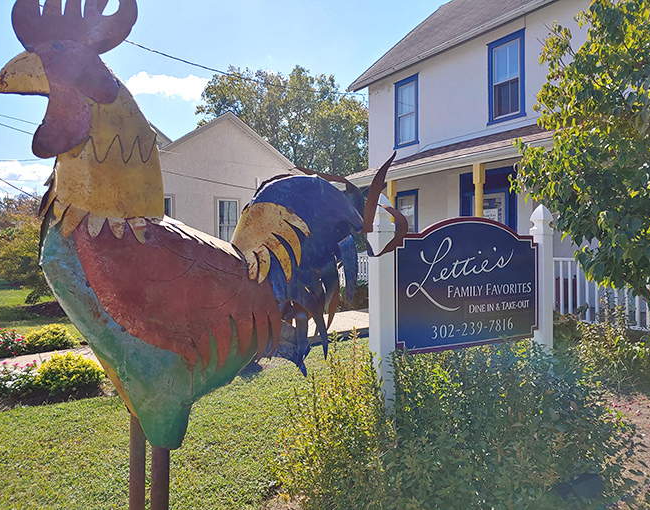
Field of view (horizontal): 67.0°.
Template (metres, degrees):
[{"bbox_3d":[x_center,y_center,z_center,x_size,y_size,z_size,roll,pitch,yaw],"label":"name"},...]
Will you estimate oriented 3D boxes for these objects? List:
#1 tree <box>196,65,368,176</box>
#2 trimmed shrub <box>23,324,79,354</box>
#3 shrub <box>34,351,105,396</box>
[{"bbox_3d":[-2.300,-5.100,30.000,11.300,13.100,11.000,0,-1,-4],"label":"tree"},{"bbox_3d":[-4.620,1.390,8.300,0.860,0.420,0.820,0,-1,-29],"label":"trimmed shrub"},{"bbox_3d":[-3.150,1.420,6.100,0.800,0.430,0.760,0,-1,-27],"label":"shrub"}]

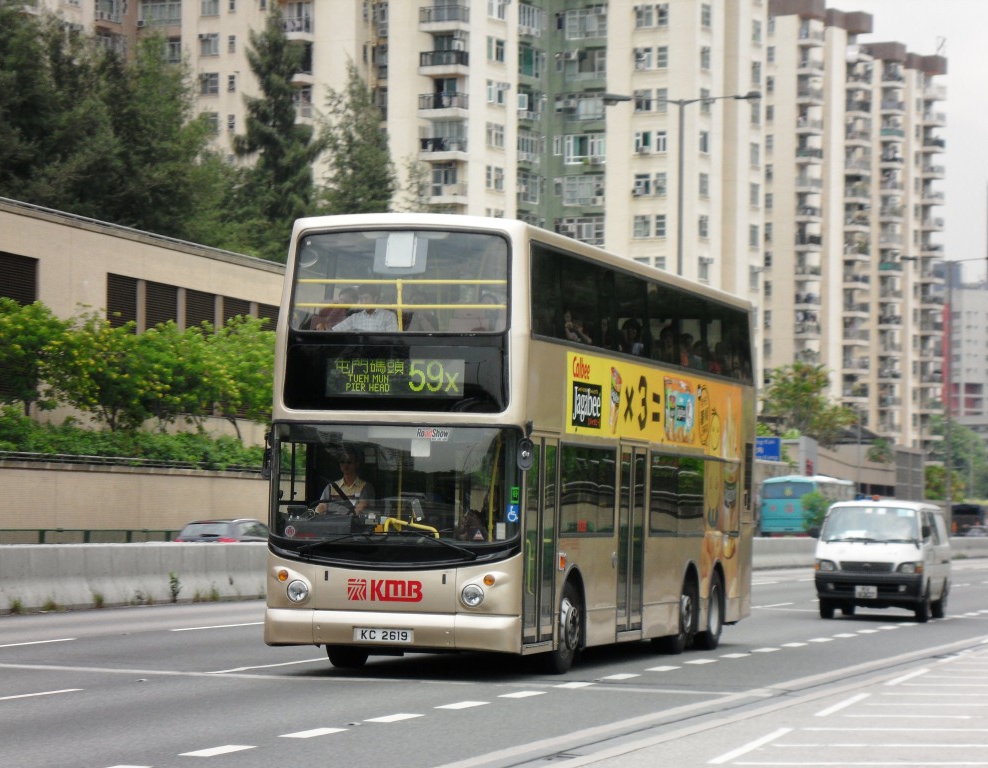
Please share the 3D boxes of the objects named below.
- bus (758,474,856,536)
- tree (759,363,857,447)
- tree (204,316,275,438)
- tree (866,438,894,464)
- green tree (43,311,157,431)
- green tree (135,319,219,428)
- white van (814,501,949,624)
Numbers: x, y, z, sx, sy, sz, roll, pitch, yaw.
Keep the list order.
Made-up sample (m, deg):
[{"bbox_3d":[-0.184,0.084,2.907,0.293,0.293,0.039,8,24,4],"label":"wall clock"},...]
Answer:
[{"bbox_3d":[14.386,6.235,161.544,2.500,3.600,11.500,0,-2,14],"label":"bus"},{"bbox_3d":[20.489,1.536,232.000,6.400,6.000,6.000,1,-2,0],"label":"tree"},{"bbox_3d":[-8.216,-0.114,115.500,2.900,4.100,2.900,1,-2,0],"label":"tree"},{"bbox_3d":[27.438,4.792,252.000,2.000,1.900,2.000,1,-2,0],"label":"tree"},{"bbox_3d":[-11.447,-0.232,103.000,3.300,3.800,3.400,1,-2,0],"label":"green tree"},{"bbox_3d":[-9.763,-0.108,109.500,2.900,3.700,2.900,0,-2,14],"label":"green tree"},{"bbox_3d":[6.363,2.821,57.364,1.690,1.940,4.600,1,-2,13],"label":"white van"}]

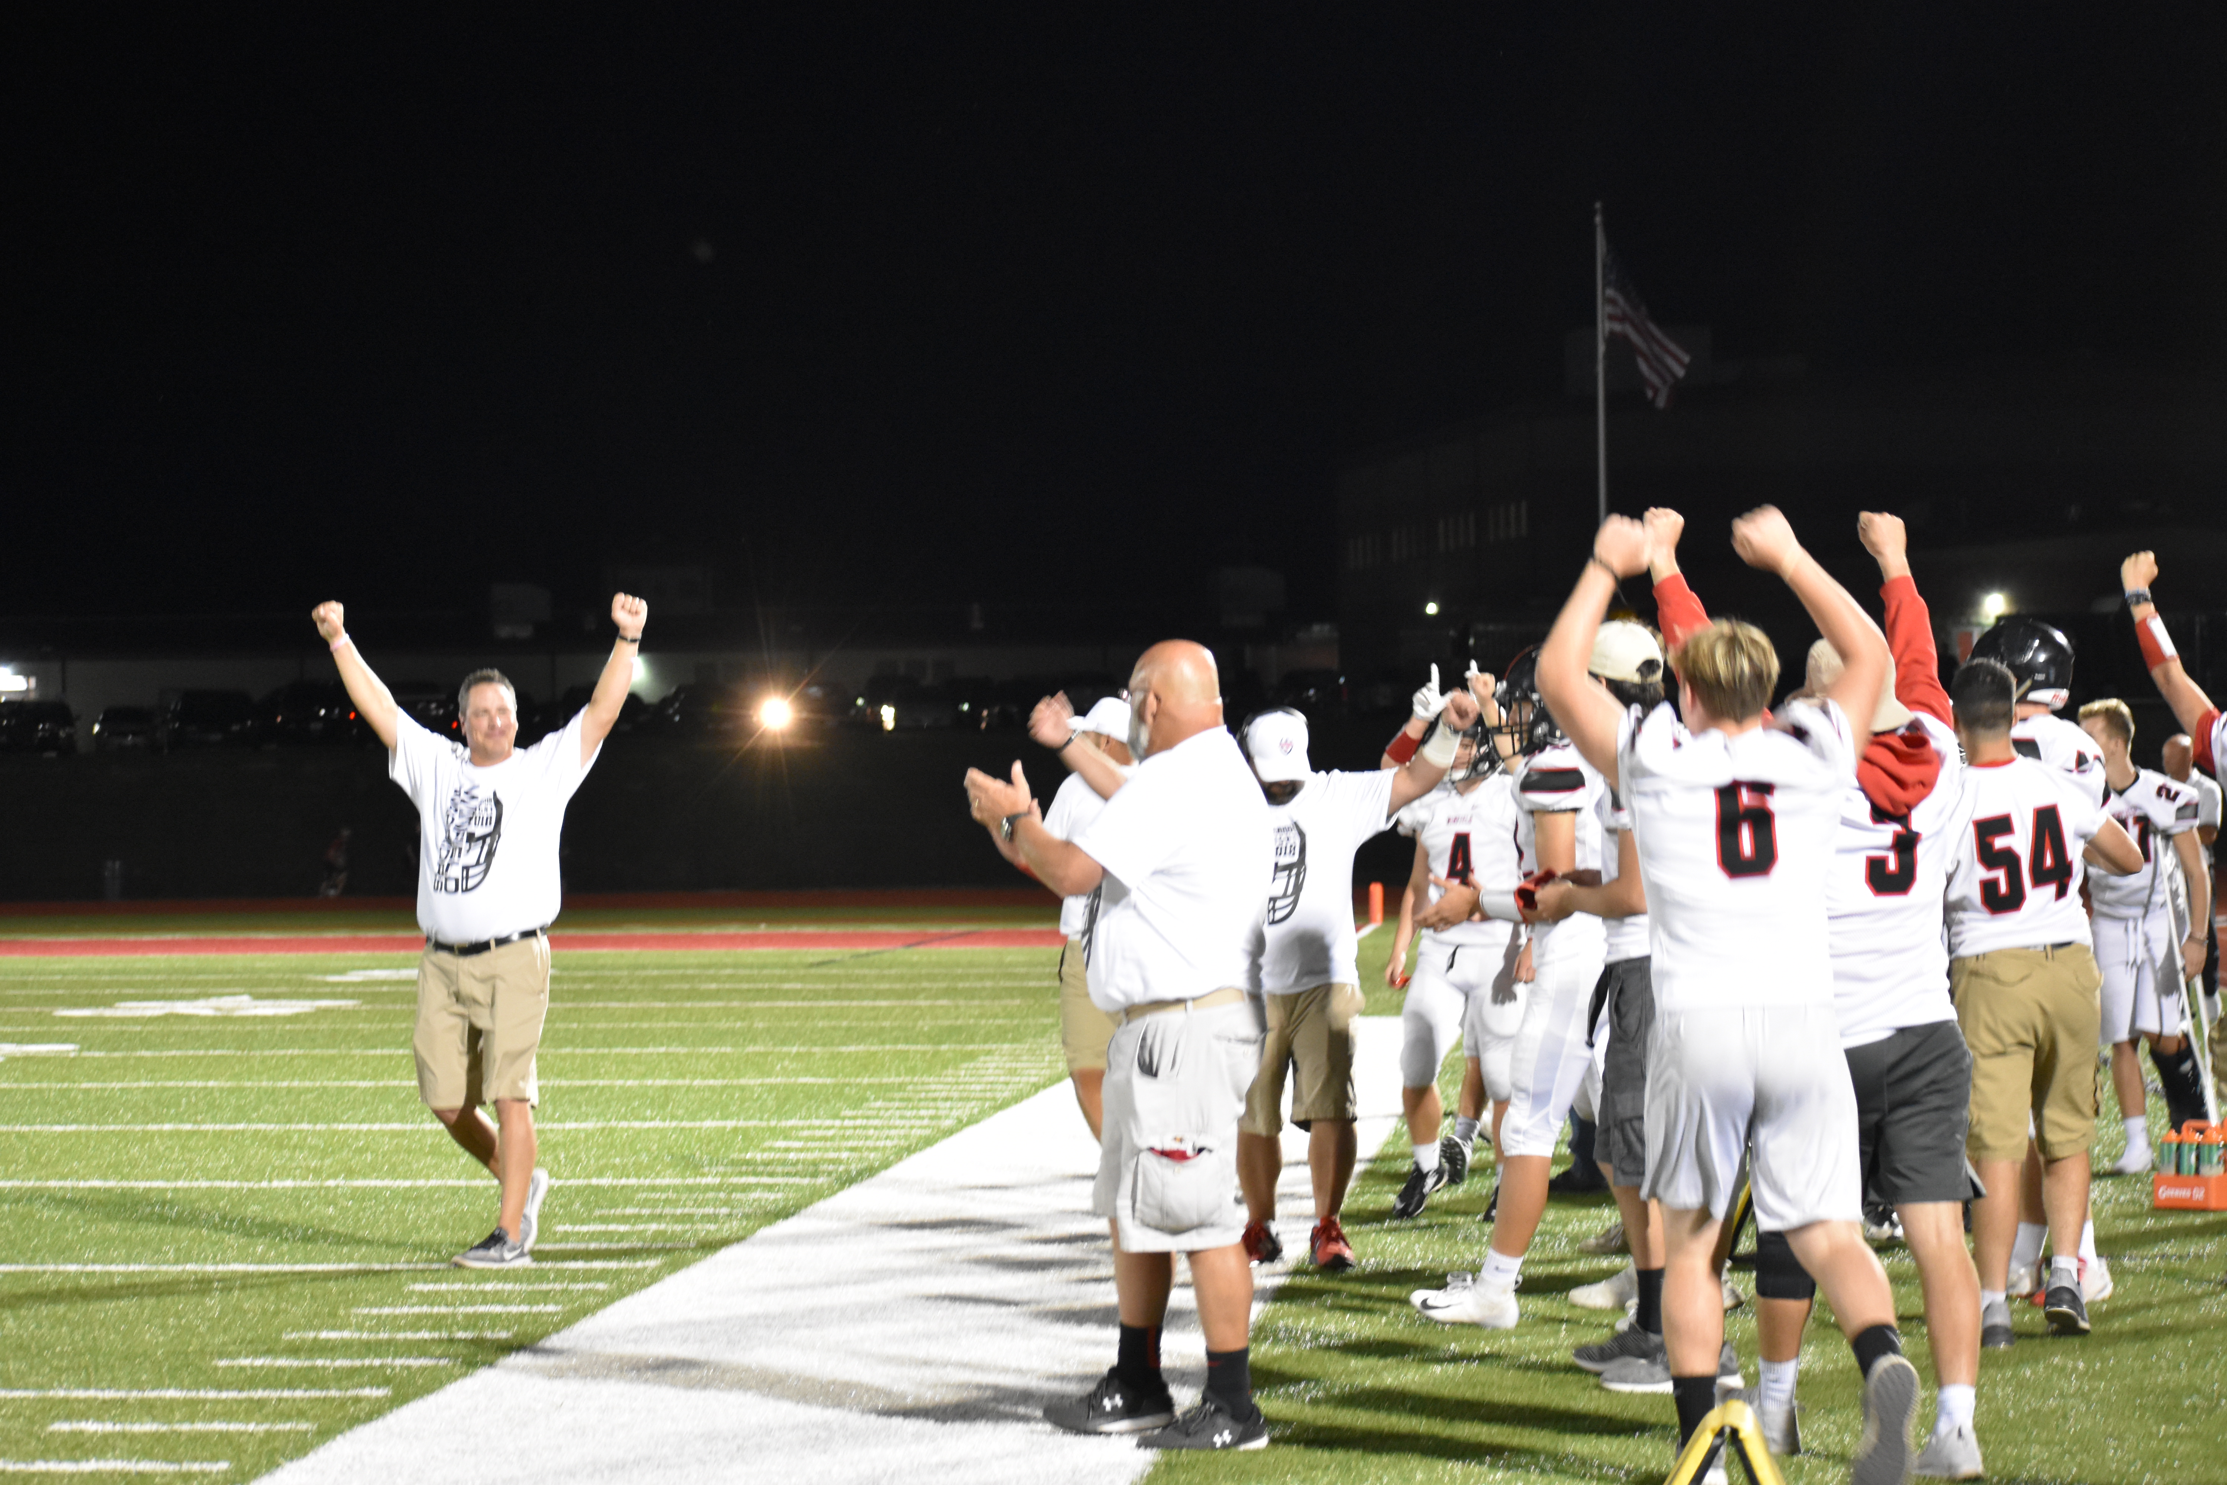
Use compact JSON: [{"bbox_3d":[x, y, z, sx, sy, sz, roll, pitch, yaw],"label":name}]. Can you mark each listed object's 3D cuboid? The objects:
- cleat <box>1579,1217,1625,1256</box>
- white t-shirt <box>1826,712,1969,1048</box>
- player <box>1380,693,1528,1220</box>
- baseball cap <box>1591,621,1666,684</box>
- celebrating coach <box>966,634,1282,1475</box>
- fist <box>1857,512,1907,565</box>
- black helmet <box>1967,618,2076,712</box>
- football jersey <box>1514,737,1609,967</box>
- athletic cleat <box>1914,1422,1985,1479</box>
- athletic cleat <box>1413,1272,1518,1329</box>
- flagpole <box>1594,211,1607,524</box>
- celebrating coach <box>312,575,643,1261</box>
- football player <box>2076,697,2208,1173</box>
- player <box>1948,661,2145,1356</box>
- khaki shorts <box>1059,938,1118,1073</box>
[{"bbox_3d":[1.606,1.555,20.500,0.290,0.120,0.110,-1,-1,9],"label":"cleat"},{"bbox_3d":[1.612,0.290,13.850,0.500,0.720,0.320,0,-1,-29],"label":"white t-shirt"},{"bbox_3d":[1.186,0.735,22.300,0.560,1.800,0.460,-1,-1,18],"label":"player"},{"bbox_3d":[1.277,-0.223,16.350,0.180,0.160,0.270,0,-1,-38],"label":"baseball cap"},{"bbox_3d":[0.018,0.680,14.550,0.680,1.800,0.560,-1,-1,27],"label":"celebrating coach"},{"bbox_3d":[1.650,-0.437,13.950,0.100,0.112,0.095,-1,-1,-20],"label":"fist"},{"bbox_3d":[2.533,-0.205,18.200,0.320,0.290,0.250,-1,-1,37],"label":"black helmet"},{"bbox_3d":[1.231,0.301,17.850,0.320,0.620,0.500,-1,-1,-5],"label":"football jersey"},{"bbox_3d":[1.740,1.493,13.720,0.110,0.130,0.280,0,-1,-30],"label":"athletic cleat"},{"bbox_3d":[0.955,1.514,17.600,0.300,0.140,0.110,-1,-1,12],"label":"athletic cleat"},{"bbox_3d":[9.409,-4.790,125.000,0.150,11.300,0.150,-1,-1,0],"label":"flagpole"},{"bbox_3d":[-2.028,0.602,20.800,1.030,2.150,0.550,-1,-1,13],"label":"celebrating coach"},{"bbox_3d":[3.951,0.726,24.850,0.560,1.800,0.460,-1,-1,34],"label":"football player"},{"bbox_3d":[2.458,0.689,17.200,0.520,1.820,0.460,-1,-1,-9],"label":"player"},{"bbox_3d":[0.033,0.908,22.600,0.360,0.520,0.420,-1,-1,27],"label":"khaki shorts"}]

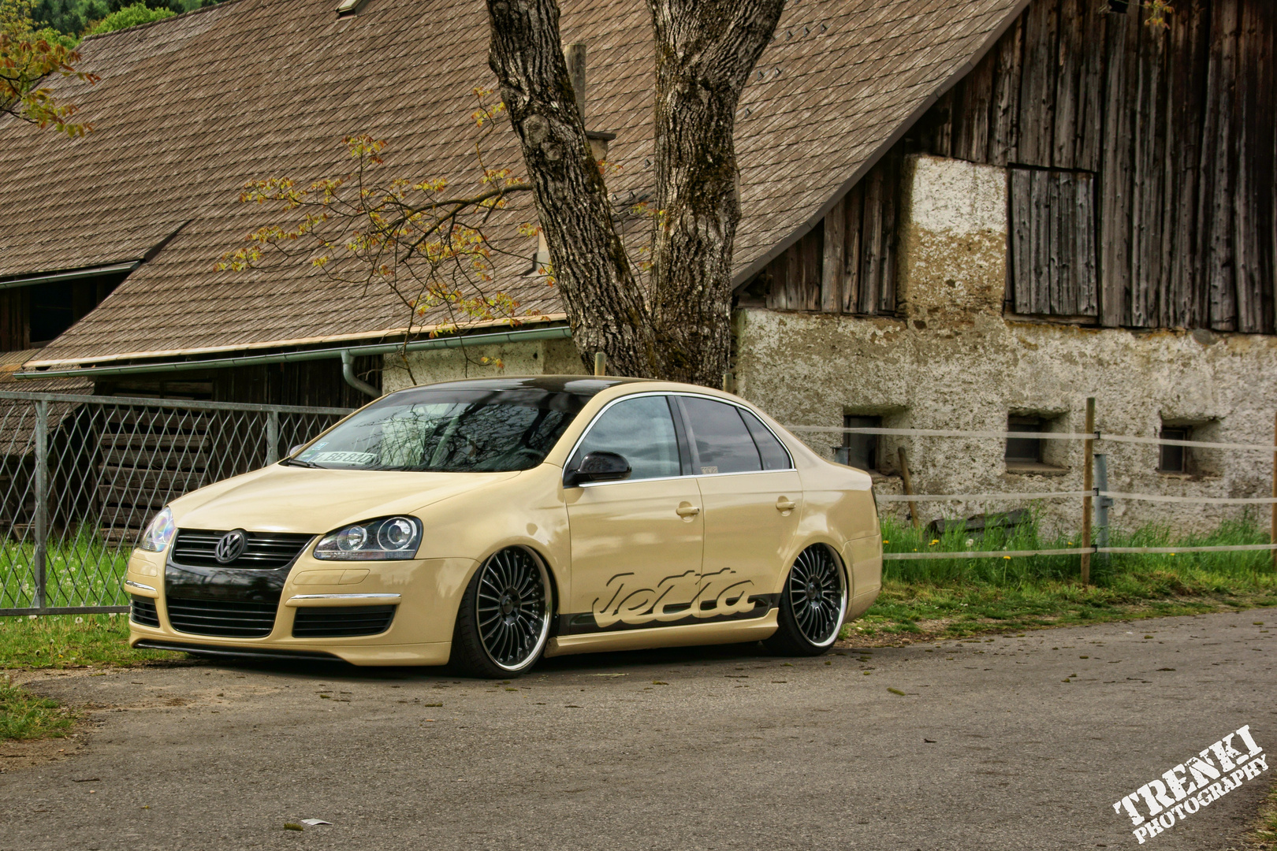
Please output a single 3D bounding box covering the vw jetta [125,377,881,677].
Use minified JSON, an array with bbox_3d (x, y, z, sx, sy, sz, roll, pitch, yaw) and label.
[{"bbox_3d":[-0.430,0.466,11.900,1.830,1.380,4.540,0,-2,35],"label":"vw jetta"}]

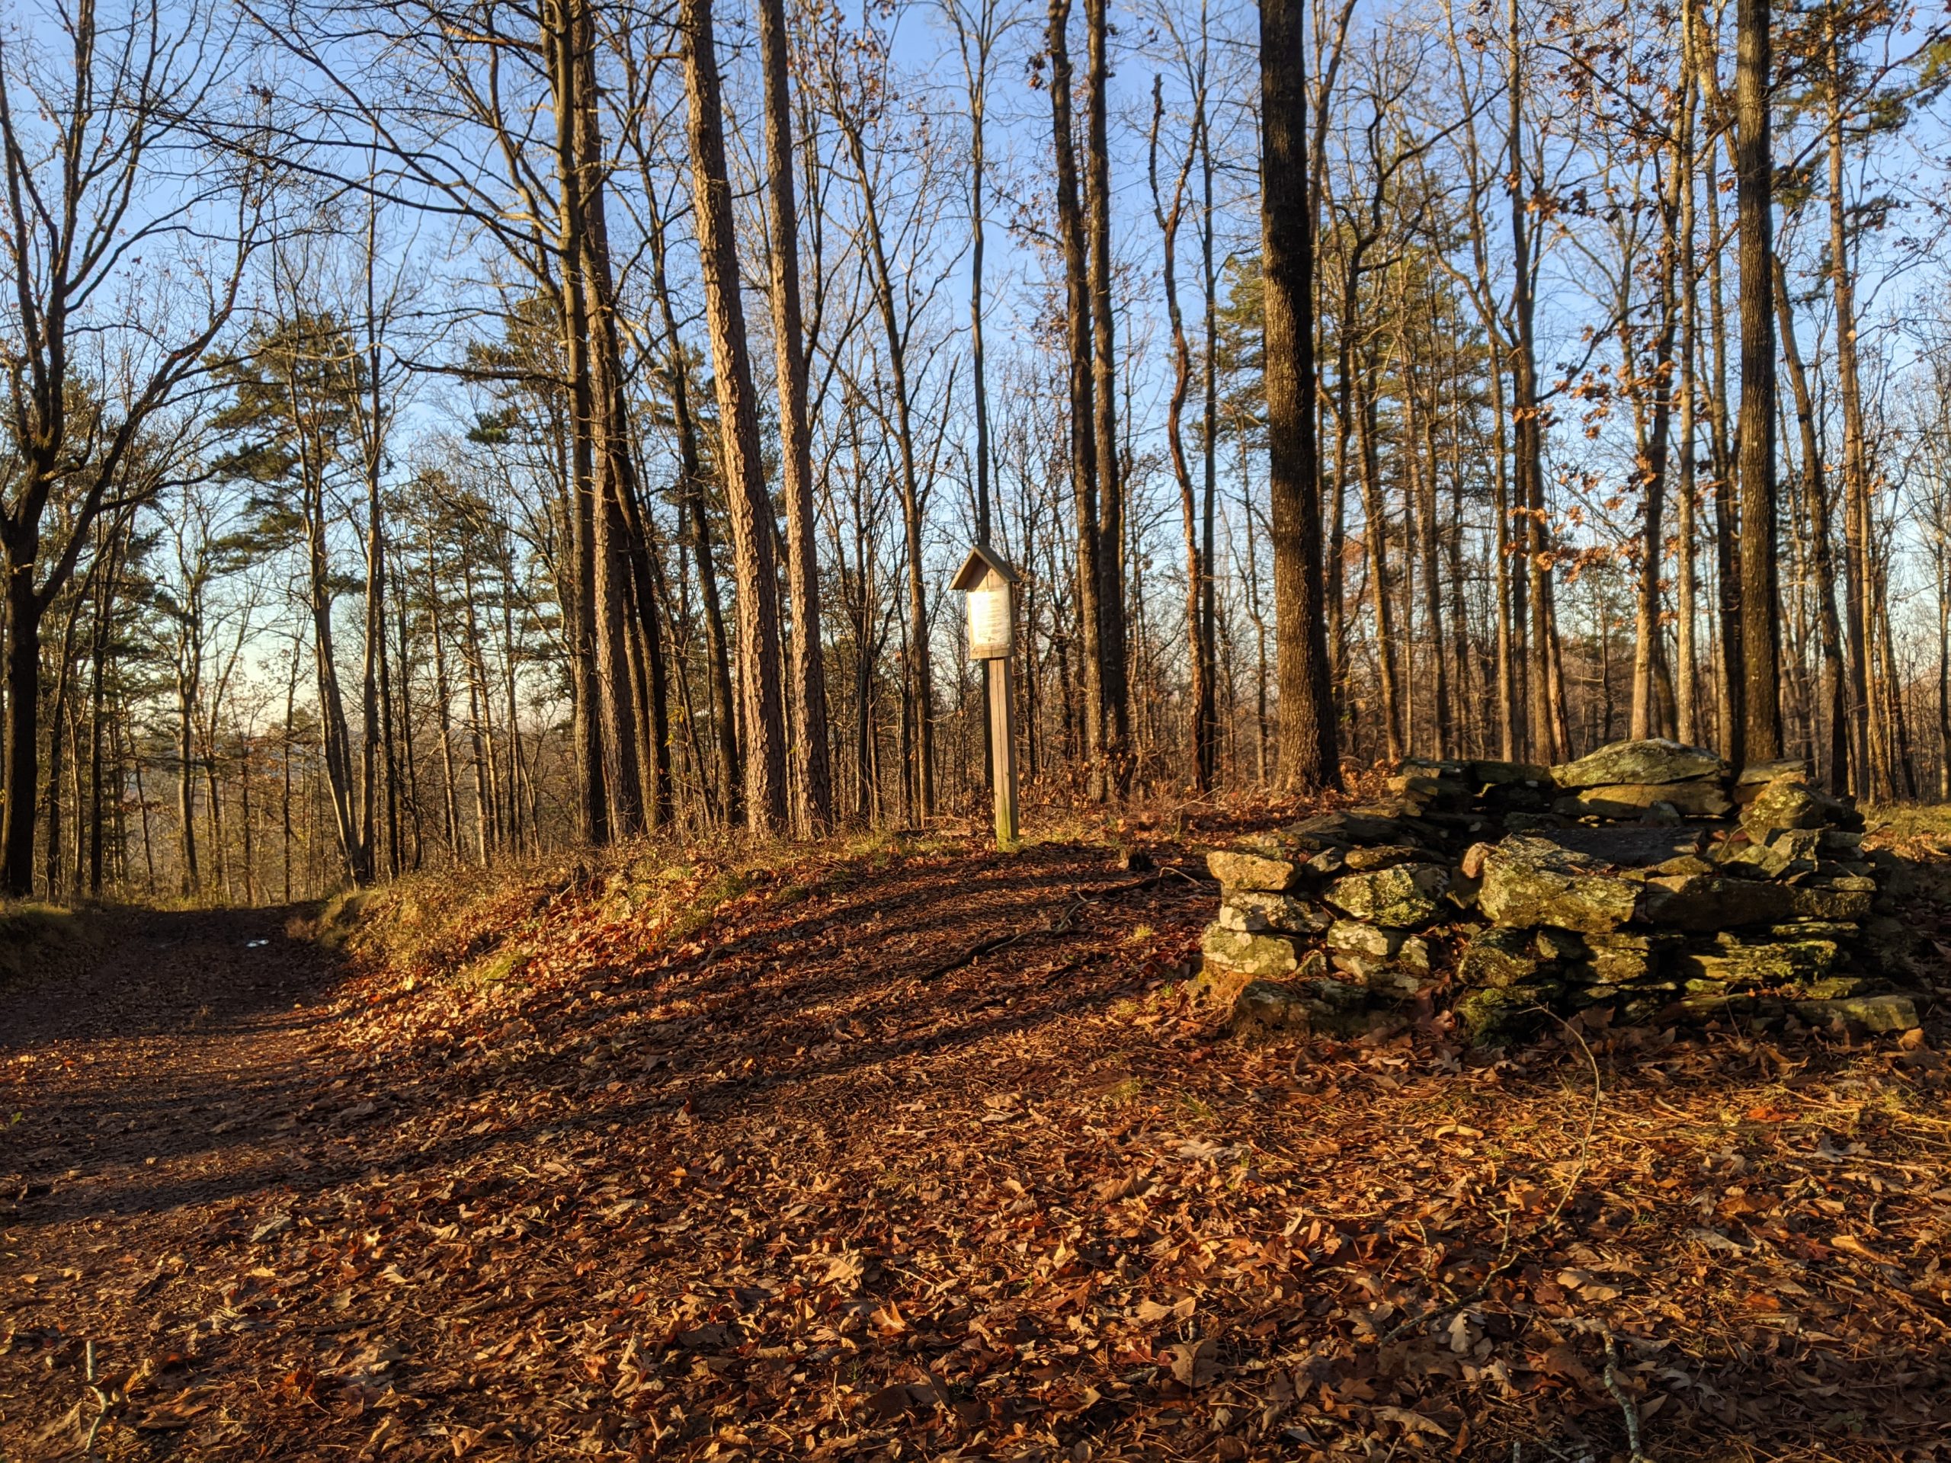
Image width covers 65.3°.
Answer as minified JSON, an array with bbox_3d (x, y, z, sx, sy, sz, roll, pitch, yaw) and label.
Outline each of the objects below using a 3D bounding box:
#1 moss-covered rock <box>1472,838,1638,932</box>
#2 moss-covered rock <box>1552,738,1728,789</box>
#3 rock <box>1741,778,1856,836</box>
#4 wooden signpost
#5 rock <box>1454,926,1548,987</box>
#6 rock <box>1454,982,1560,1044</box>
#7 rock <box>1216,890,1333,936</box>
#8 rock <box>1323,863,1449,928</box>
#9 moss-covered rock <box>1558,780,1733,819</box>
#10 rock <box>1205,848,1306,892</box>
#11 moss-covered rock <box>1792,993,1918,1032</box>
[{"bbox_3d":[2.056,0.536,5.380,0.510,0.290,0.420,-1,1,8],"label":"moss-covered rock"},{"bbox_3d":[2.973,0.146,6.800,0.757,0.222,0.500,-2,1,5],"label":"moss-covered rock"},{"bbox_3d":[3.254,0.297,6.000,0.410,0.220,0.340,-1,1,10],"label":"rock"},{"bbox_3d":[0.088,-0.187,8.100,0.320,1.600,0.180,-2,1,21],"label":"wooden signpost"},{"bbox_3d":[1.834,0.783,5.300,0.280,0.190,0.280,-1,1,8],"label":"rock"},{"bbox_3d":[1.765,0.933,5.050,0.336,0.195,0.280,-2,1,5],"label":"rock"},{"bbox_3d":[1.073,0.652,5.450,0.400,0.150,0.310,-1,1,3],"label":"rock"},{"bbox_3d":[1.406,0.560,5.200,0.406,0.211,0.310,-2,1,5],"label":"rock"},{"bbox_3d":[2.965,0.304,6.750,0.753,0.184,0.450,-2,1,5],"label":"moss-covered rock"},{"bbox_3d":[0.973,0.479,5.250,0.340,0.147,0.270,-2,1,5],"label":"rock"},{"bbox_3d":[3.112,0.989,5.380,0.410,0.130,0.280,-1,1,10],"label":"moss-covered rock"}]

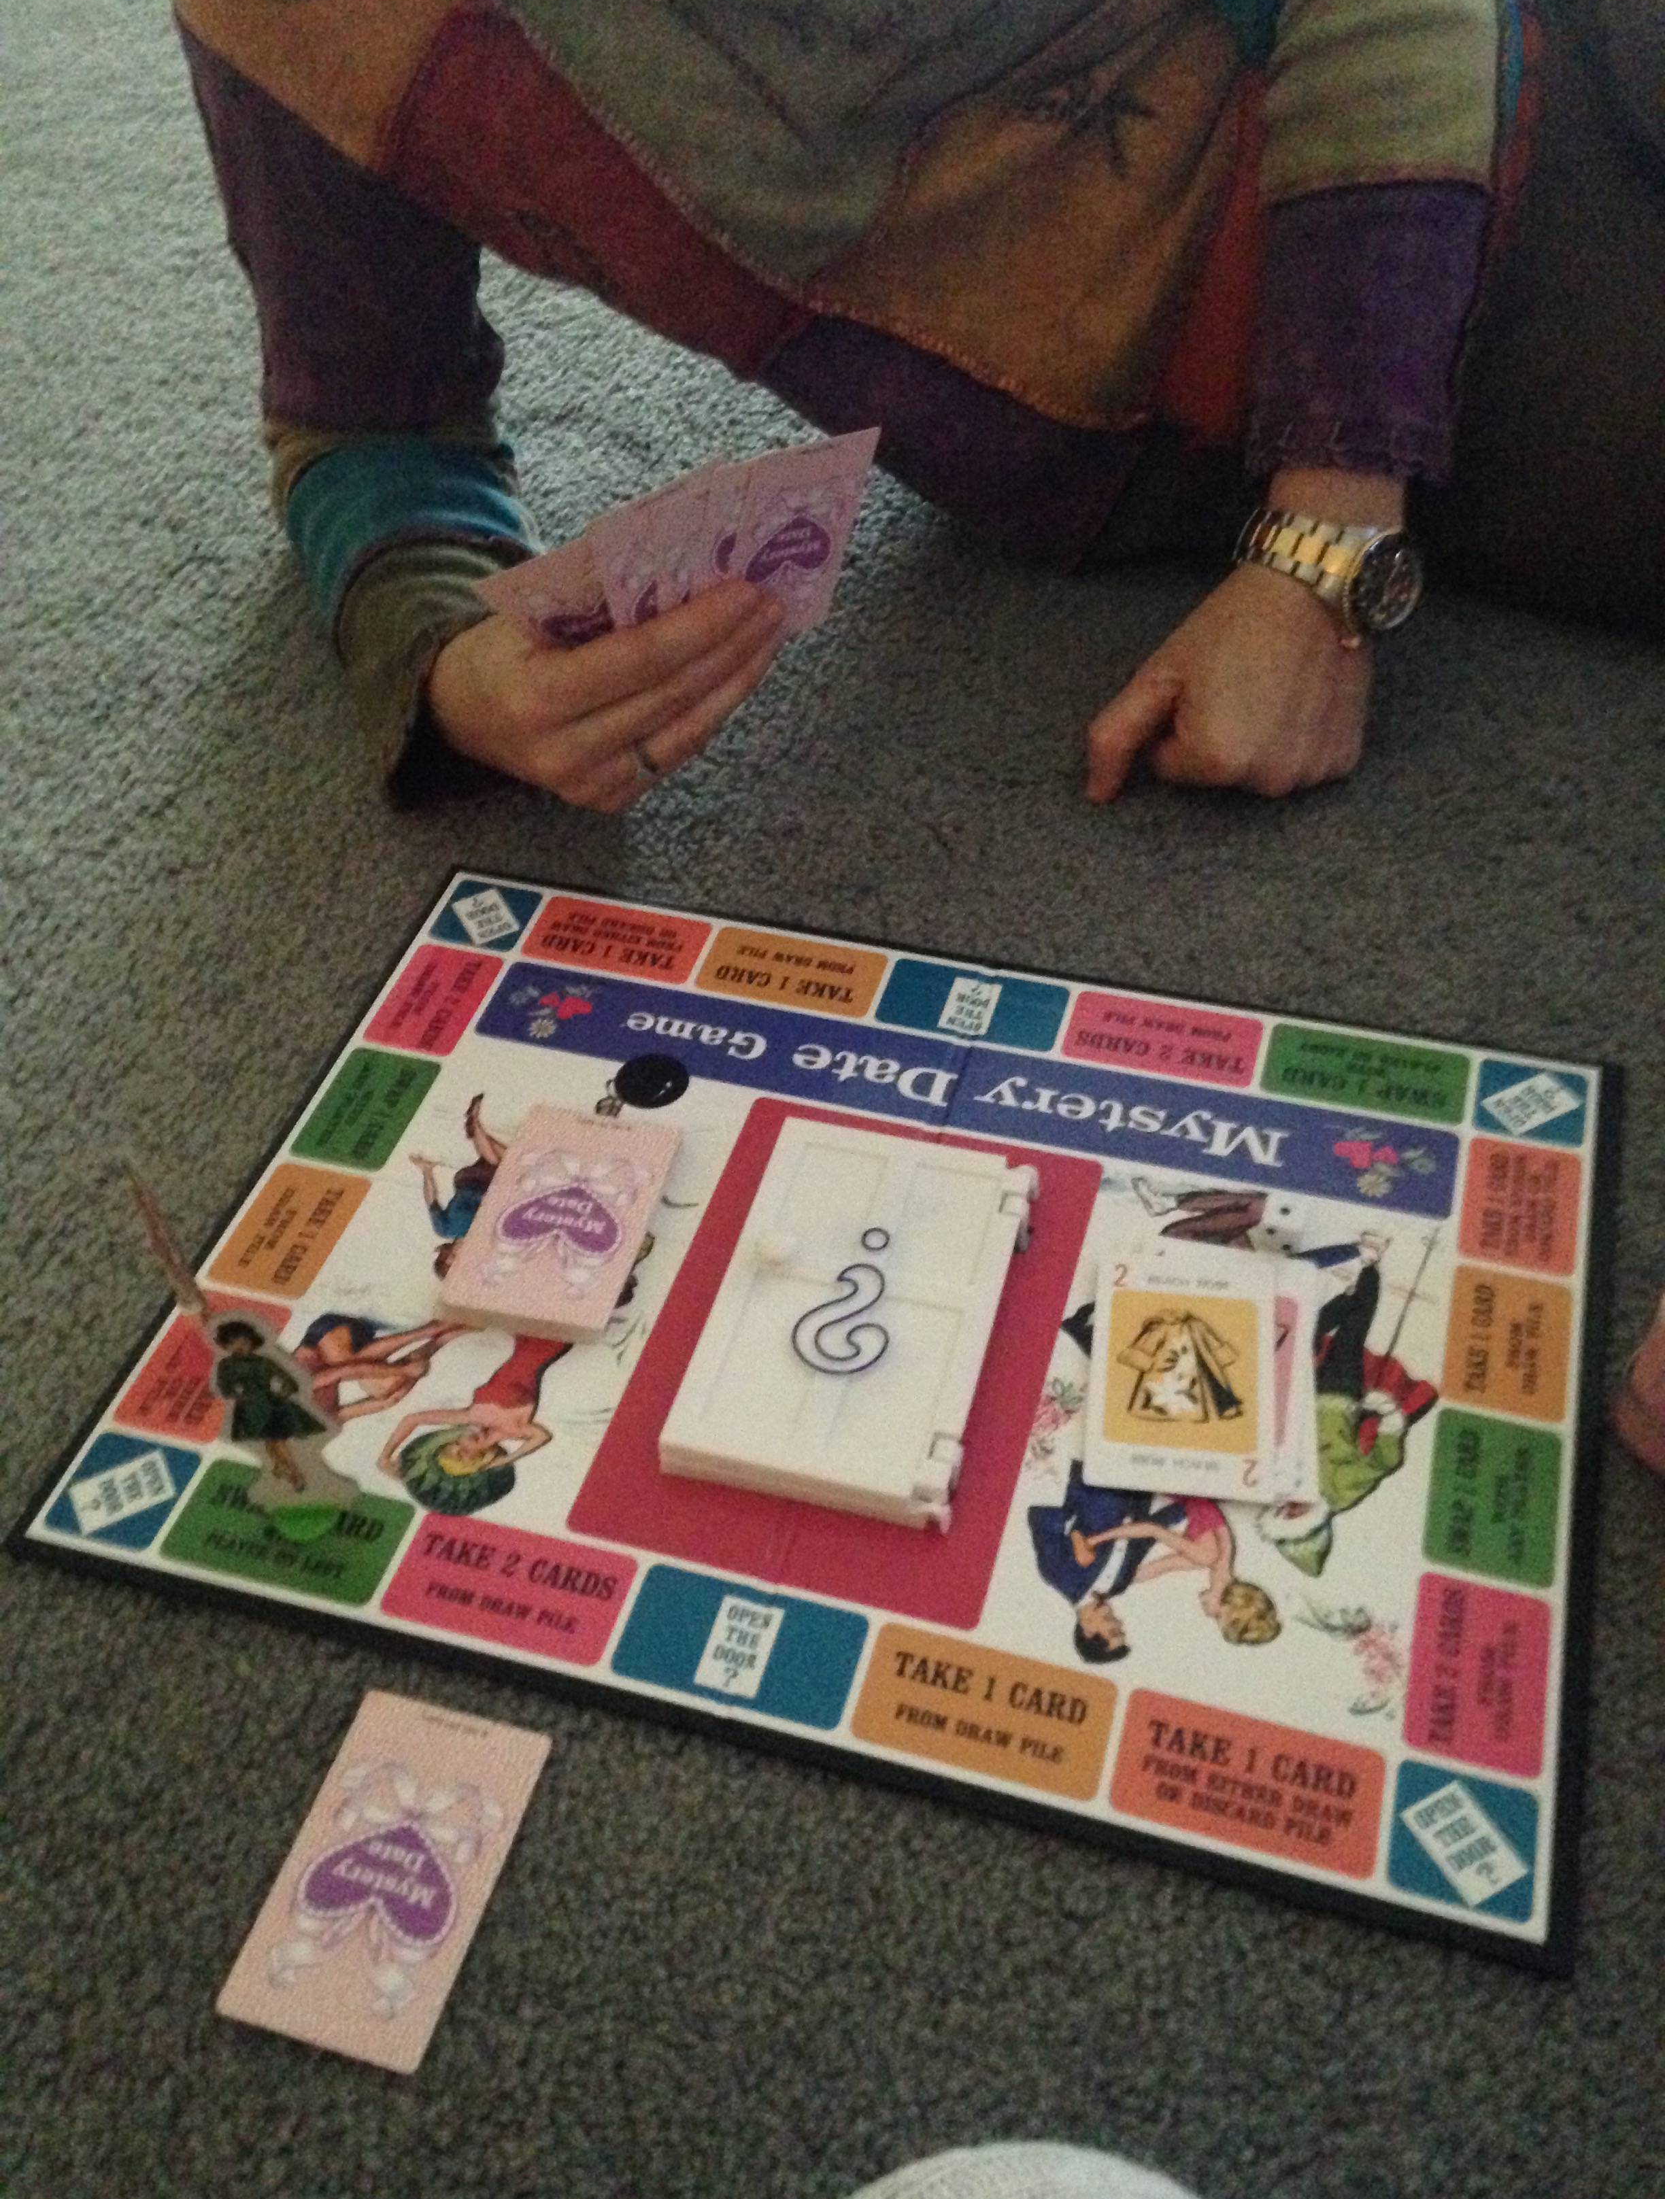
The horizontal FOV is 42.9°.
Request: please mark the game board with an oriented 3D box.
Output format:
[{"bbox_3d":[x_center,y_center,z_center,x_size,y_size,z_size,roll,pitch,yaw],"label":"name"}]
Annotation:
[{"bbox_3d":[0.018,0.068,0.728,0.476,0.009,0.347,11,47,13],"label":"game board"}]

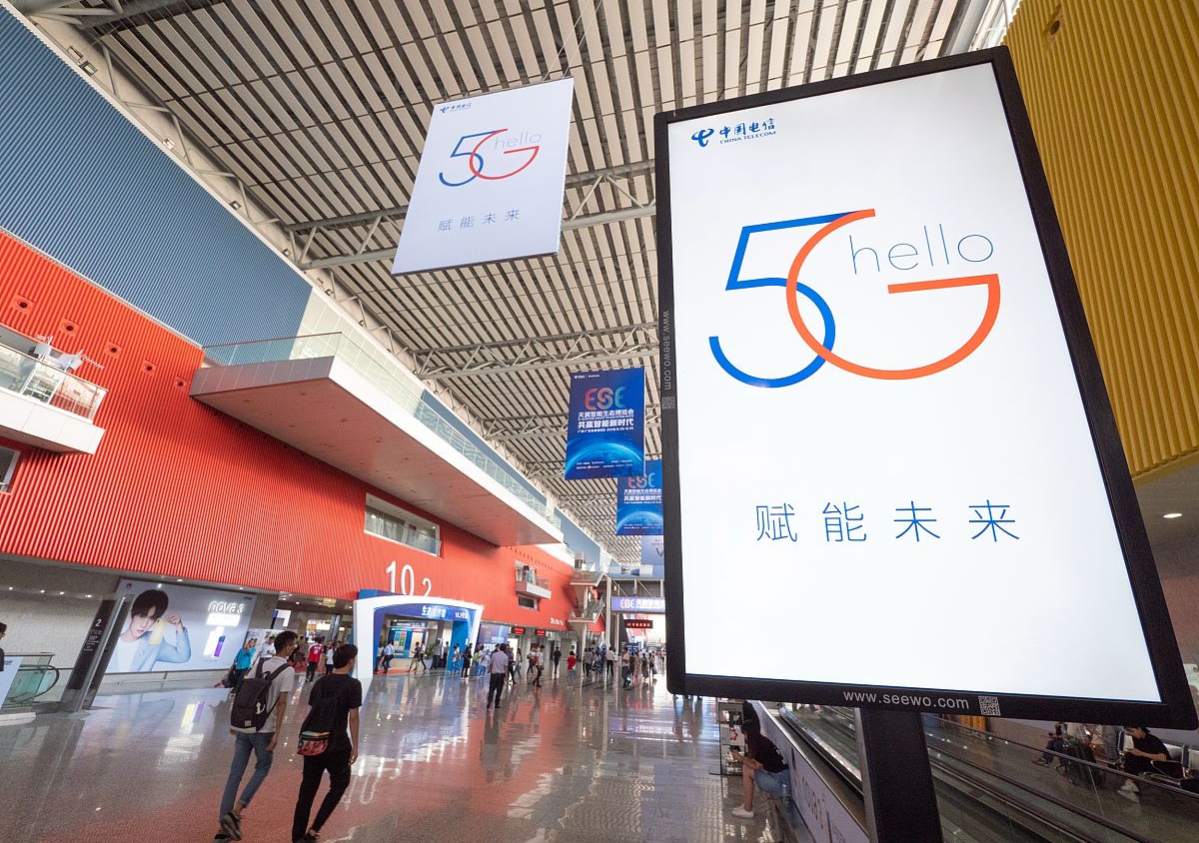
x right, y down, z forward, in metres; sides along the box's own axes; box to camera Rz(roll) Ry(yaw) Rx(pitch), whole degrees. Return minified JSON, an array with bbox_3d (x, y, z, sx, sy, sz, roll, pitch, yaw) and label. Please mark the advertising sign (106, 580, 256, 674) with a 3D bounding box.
[{"bbox_3d":[-13.298,6.643,15.514,0.150,2.450,4.750,-3,-25,12],"label":"advertising sign"}]

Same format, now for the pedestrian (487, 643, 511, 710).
[{"bbox_3d":[-3.077,7.661,14.669,0.540,1.720,0.380,1,-25,3],"label":"pedestrian"}]

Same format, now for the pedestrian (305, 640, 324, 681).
[{"bbox_3d":[-12.177,10.147,20.805,0.520,1.660,0.420,12,-27,-20],"label":"pedestrian"}]

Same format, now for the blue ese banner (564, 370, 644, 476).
[{"bbox_3d":[0.344,0.028,25.318,4.100,6.150,0.100,-3,-25,12],"label":"blue ese banner"}]

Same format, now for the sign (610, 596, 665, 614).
[{"bbox_3d":[6.234,20.959,55.369,9.500,1.600,0.300,-3,-25,12],"label":"sign"}]

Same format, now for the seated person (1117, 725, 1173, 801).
[{"bbox_3d":[8.327,5.139,7.409,0.740,1.080,0.540,-3,-25,12],"label":"seated person"}]

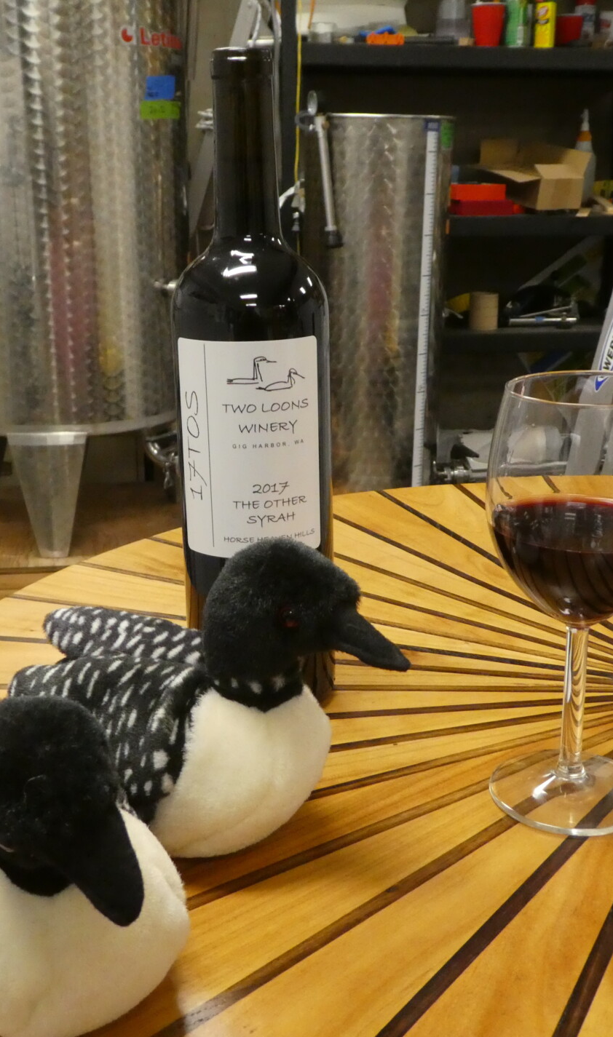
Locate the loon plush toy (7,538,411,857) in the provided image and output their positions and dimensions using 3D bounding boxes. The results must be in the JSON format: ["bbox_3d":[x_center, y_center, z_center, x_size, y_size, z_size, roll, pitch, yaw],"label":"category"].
[{"bbox_3d":[-0.062,0.065,0.510,0.198,0.137,0.096,13,23,36],"label":"loon plush toy"}]

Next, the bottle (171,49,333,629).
[{"bbox_3d":[-0.025,-0.048,0.544,0.074,0.331,0.074,1,18,7],"label":"bottle"}]

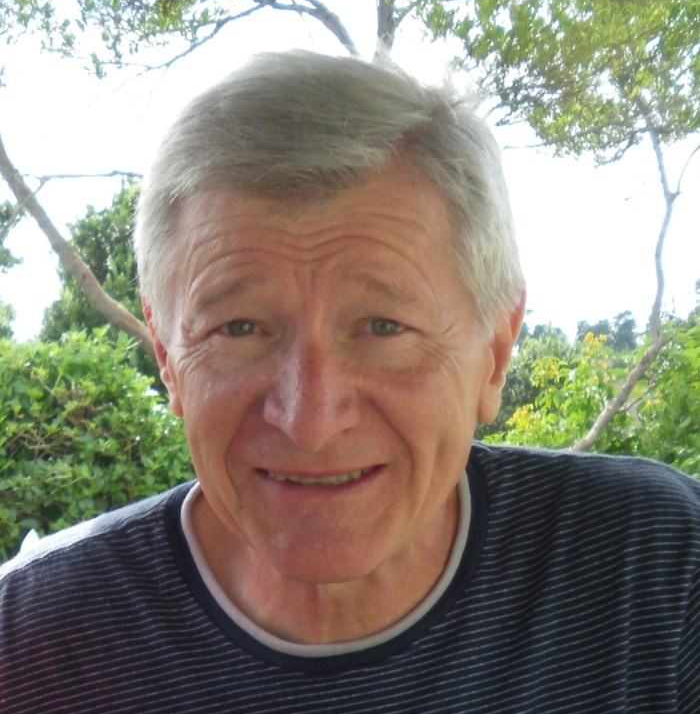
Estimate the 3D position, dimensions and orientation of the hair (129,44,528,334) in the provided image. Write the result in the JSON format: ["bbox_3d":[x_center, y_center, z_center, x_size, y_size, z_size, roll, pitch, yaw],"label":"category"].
[{"bbox_3d":[-0.008,-0.079,0.510,0.197,0.165,0.190,0,9,6],"label":"hair"}]

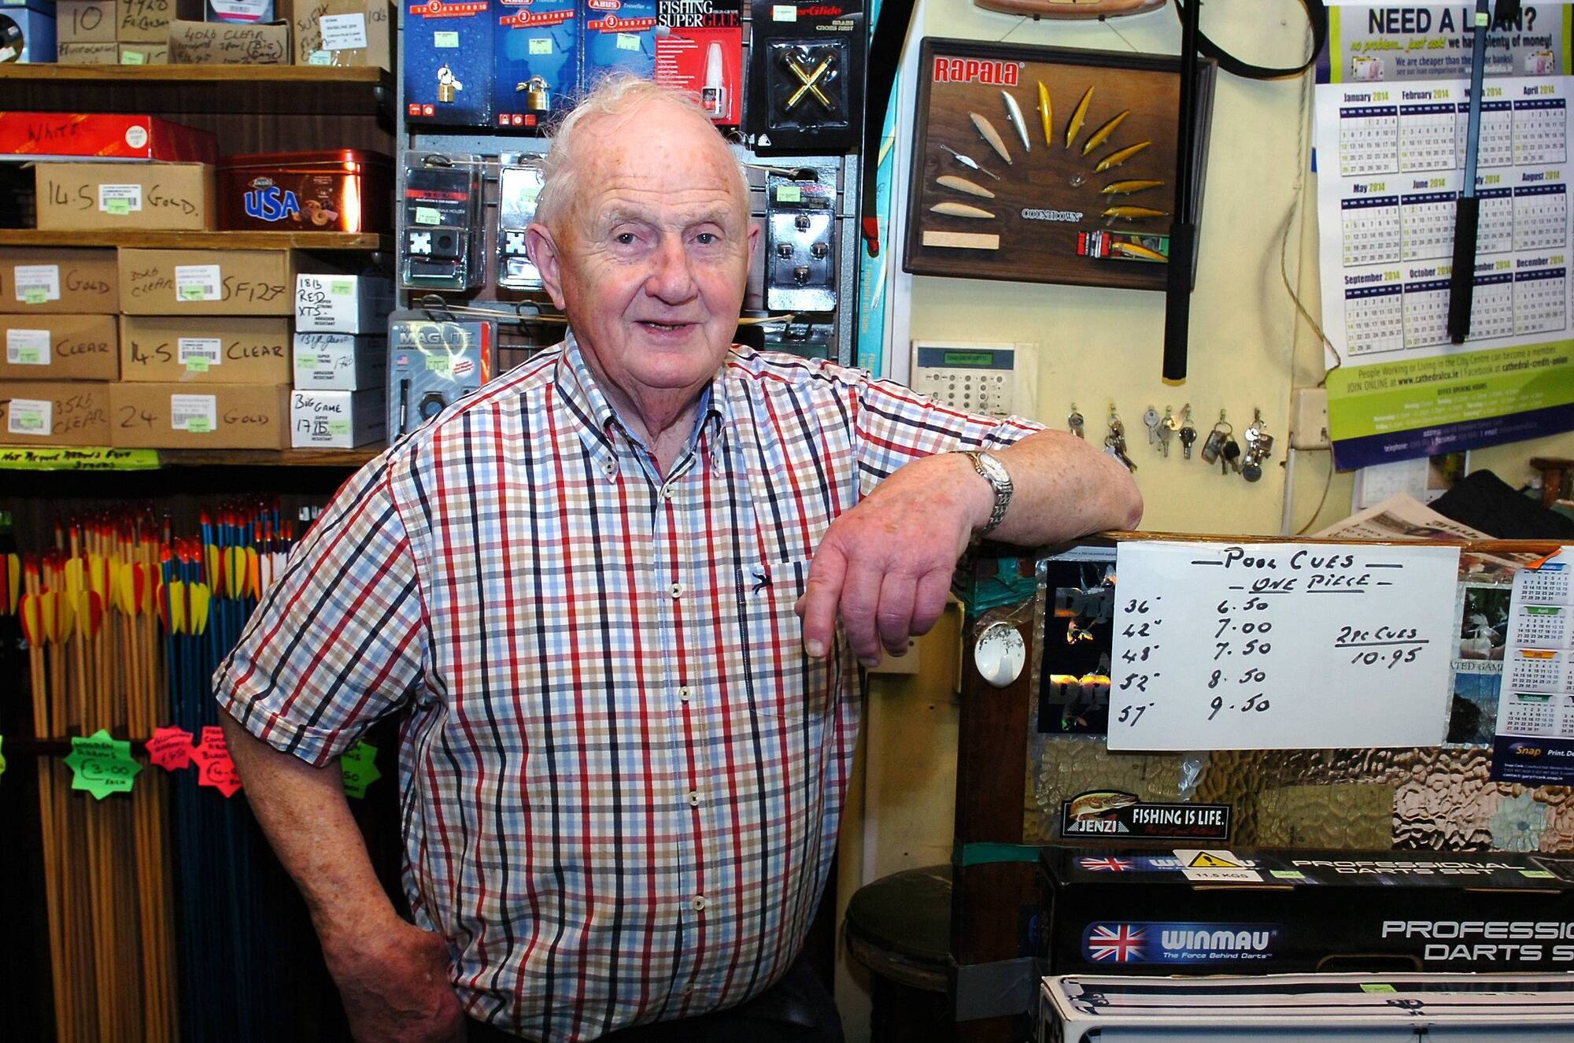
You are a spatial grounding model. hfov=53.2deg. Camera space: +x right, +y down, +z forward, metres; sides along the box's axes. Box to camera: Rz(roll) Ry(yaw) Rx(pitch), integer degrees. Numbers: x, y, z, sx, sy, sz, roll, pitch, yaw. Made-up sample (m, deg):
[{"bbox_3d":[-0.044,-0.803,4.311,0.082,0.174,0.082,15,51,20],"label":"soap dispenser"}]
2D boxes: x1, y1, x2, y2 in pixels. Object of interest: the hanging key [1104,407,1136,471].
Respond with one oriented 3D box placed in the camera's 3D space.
[{"bbox_3d":[0.473,-0.115,2.243,0.047,0.089,0.026,1,7,1],"label":"hanging key"}]

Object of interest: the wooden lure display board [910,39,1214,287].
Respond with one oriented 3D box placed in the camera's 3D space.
[{"bbox_3d":[0.383,-0.499,2.211,0.412,0.318,0.022,3,7,-4],"label":"wooden lure display board"}]

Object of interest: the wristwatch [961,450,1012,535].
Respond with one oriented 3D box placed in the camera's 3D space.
[{"bbox_3d":[0.138,-0.019,1.140,0.064,0.053,0.036,52,23,22],"label":"wristwatch"}]

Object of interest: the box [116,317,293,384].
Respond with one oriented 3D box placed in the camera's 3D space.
[{"bbox_3d":[-0.704,-0.227,2.041,0.203,0.080,0.280,1,8,0],"label":"box"}]

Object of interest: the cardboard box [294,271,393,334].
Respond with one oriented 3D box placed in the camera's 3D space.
[{"bbox_3d":[-0.563,-0.281,2.039,0.075,0.072,0.220,1,8,0],"label":"cardboard box"}]

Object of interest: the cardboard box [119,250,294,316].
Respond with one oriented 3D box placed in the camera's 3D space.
[{"bbox_3d":[-0.700,-0.306,2.030,0.206,0.080,0.280,1,8,0],"label":"cardboard box"}]

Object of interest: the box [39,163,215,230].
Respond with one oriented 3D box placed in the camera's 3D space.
[{"bbox_3d":[-0.805,-0.404,1.993,0.204,0.083,0.190,1,7,1],"label":"box"}]

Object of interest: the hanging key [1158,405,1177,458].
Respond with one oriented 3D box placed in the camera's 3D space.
[{"bbox_3d":[0.550,-0.129,2.272,0.028,0.075,0.012,0,8,-3],"label":"hanging key"}]

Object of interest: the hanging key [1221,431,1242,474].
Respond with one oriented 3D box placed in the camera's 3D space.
[{"bbox_3d":[0.645,-0.099,2.282,0.030,0.061,0.015,0,8,-3],"label":"hanging key"}]

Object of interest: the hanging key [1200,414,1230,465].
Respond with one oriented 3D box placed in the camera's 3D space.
[{"bbox_3d":[0.621,-0.119,2.278,0.042,0.075,0.015,0,8,-3],"label":"hanging key"}]

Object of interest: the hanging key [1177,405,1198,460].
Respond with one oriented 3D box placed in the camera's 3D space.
[{"bbox_3d":[0.570,-0.127,2.240,0.028,0.075,0.016,1,7,1],"label":"hanging key"}]

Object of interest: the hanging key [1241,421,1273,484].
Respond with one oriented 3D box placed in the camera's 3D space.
[{"bbox_3d":[0.668,-0.101,2.242,0.047,0.089,0.026,1,7,1],"label":"hanging key"}]

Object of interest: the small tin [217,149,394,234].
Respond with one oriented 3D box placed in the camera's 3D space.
[{"bbox_3d":[-0.602,-0.414,2.019,0.179,0.099,0.180,2,7,5],"label":"small tin"}]

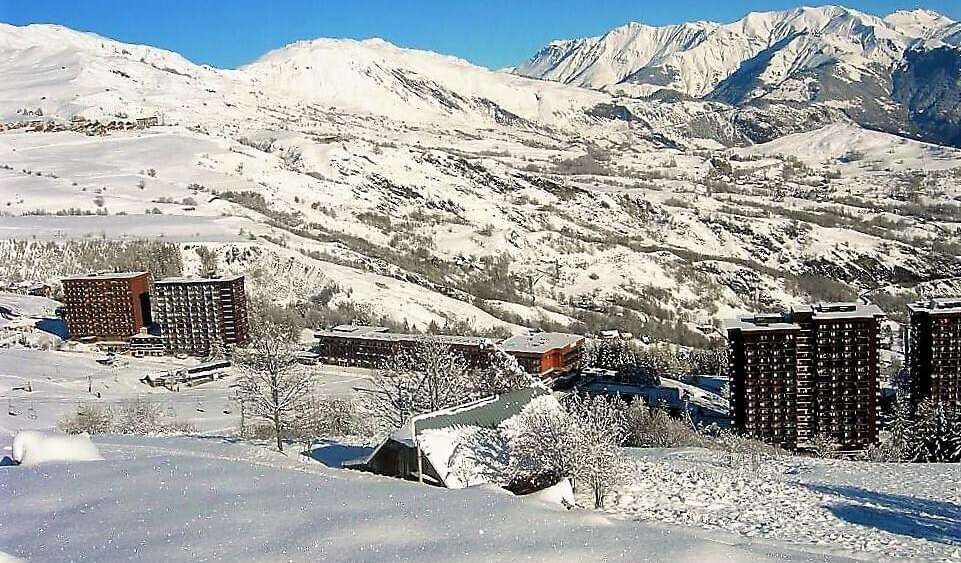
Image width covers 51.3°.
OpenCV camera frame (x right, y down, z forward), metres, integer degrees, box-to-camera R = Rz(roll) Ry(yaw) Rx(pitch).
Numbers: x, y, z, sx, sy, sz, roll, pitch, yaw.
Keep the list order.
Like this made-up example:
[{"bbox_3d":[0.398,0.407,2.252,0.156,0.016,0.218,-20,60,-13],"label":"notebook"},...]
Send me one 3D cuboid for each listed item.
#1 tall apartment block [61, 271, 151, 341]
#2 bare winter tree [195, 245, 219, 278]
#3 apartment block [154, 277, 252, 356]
[{"bbox_3d":[-189.875,12.840,510.724,40.400,31.500,15.200,-2,9,12],"label":"tall apartment block"},{"bbox_3d":[-163.882,-10.805,600.000,15.000,20.500,13.500,-4,9,0],"label":"bare winter tree"},{"bbox_3d":[-137.361,16.826,496.801,41.800,36.500,13.000,-2,9,12],"label":"apartment block"}]

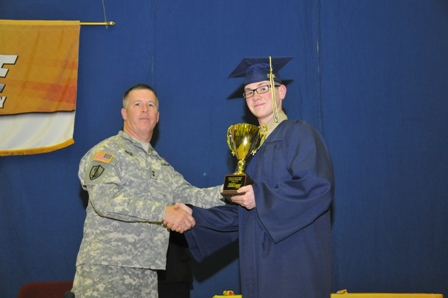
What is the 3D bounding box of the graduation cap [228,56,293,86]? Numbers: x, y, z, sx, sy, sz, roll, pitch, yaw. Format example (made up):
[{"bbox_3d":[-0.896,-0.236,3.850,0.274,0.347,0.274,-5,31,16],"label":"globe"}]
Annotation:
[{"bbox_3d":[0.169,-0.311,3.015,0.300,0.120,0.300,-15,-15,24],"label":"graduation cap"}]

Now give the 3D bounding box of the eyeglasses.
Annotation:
[{"bbox_3d":[0.180,-0.253,2.985,0.138,0.042,0.140,-14,-4,31],"label":"eyeglasses"}]

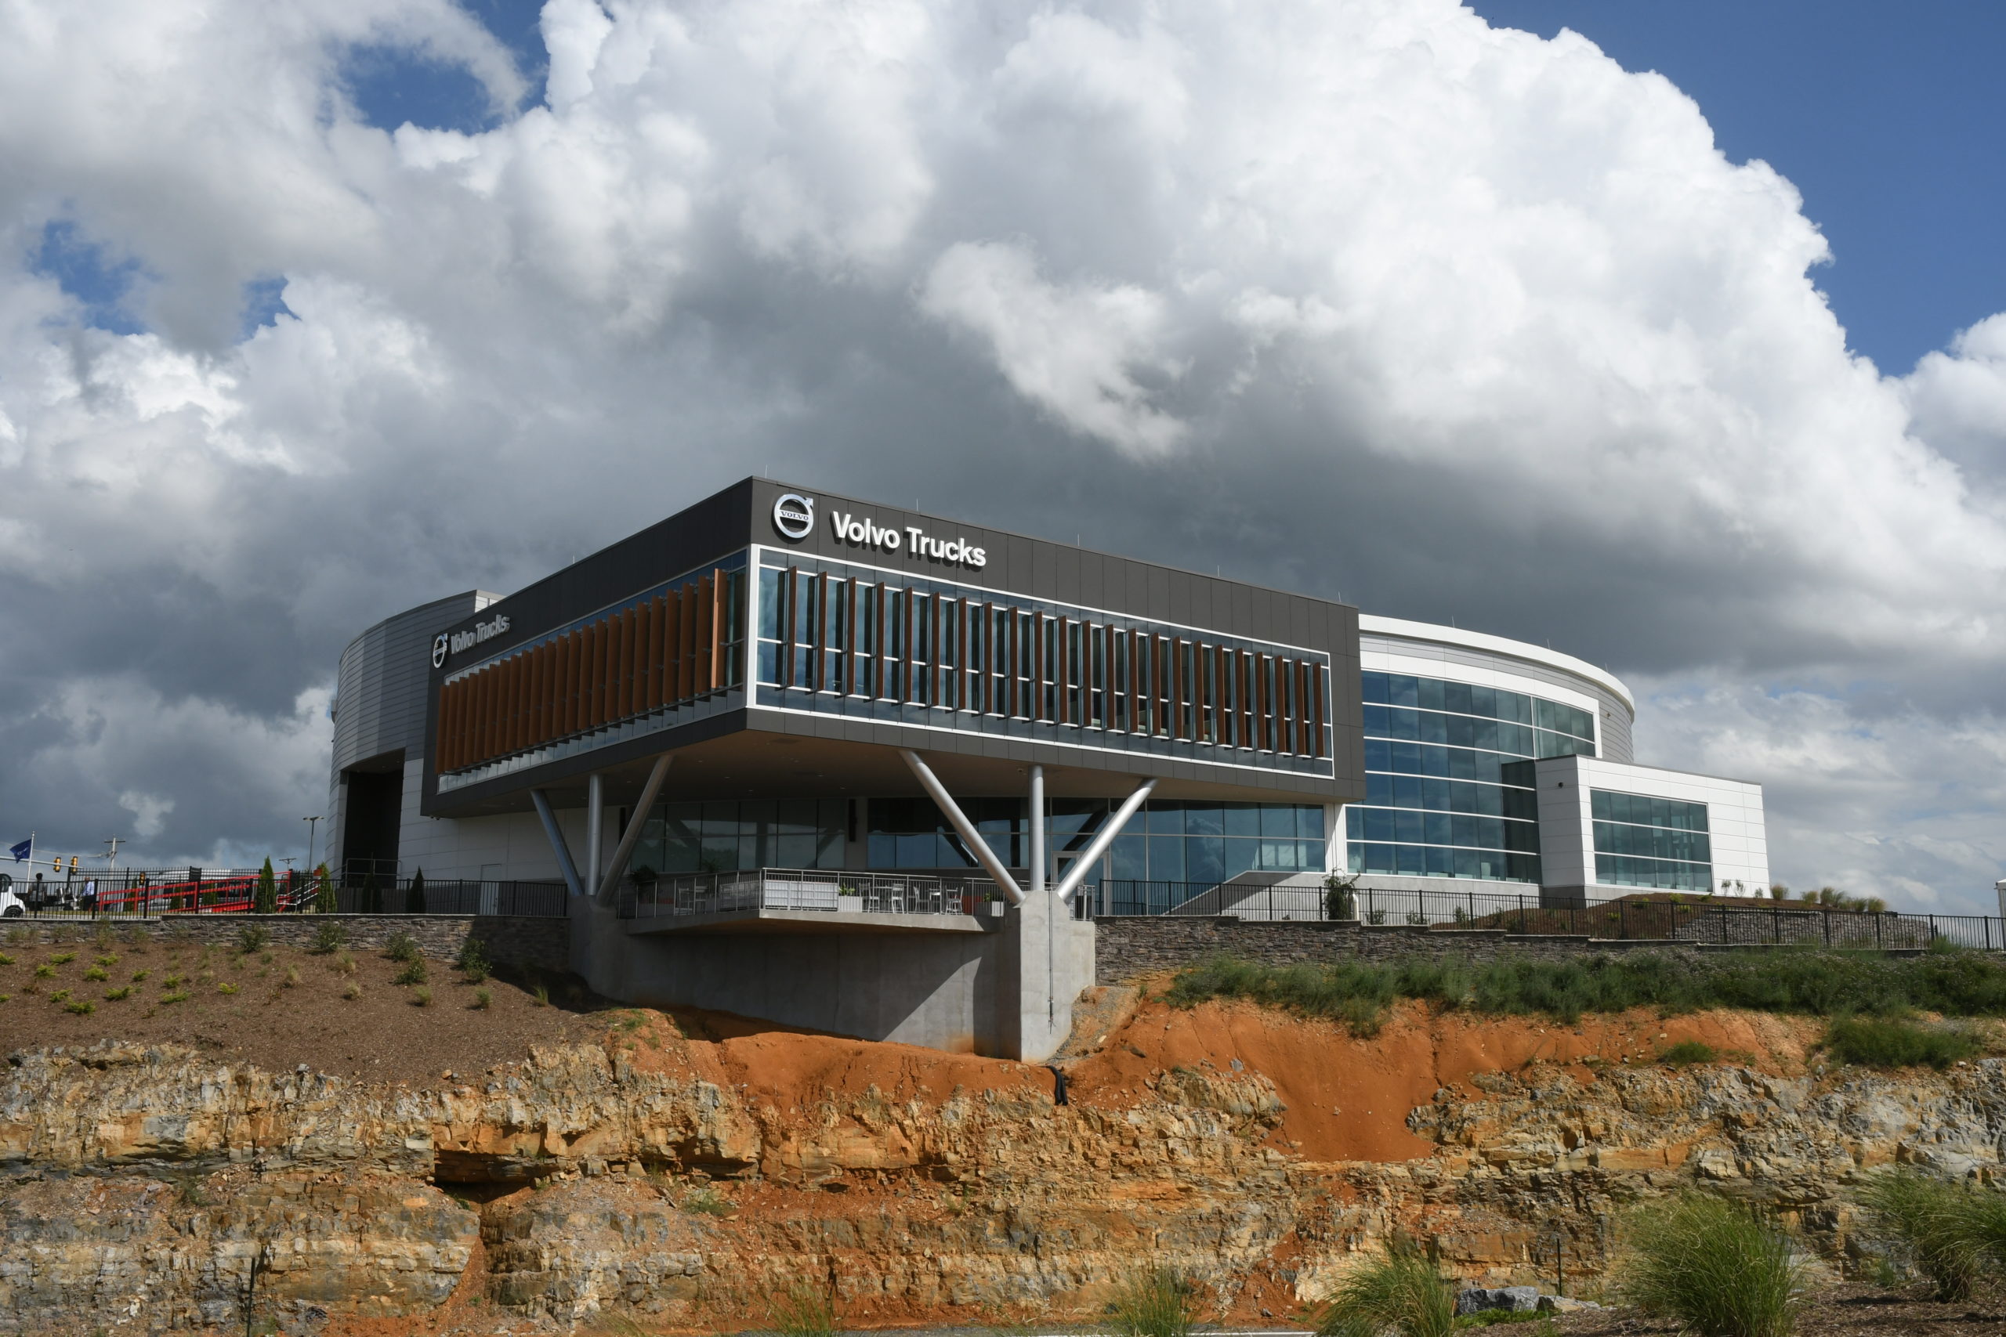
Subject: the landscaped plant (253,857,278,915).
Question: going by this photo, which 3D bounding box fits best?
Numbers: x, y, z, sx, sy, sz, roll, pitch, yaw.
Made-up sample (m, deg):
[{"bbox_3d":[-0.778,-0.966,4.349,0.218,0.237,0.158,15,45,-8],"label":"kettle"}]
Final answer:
[{"bbox_3d":[-24.246,7.188,55.000,0.700,1.980,0.700,0,-12,0],"label":"landscaped plant"}]

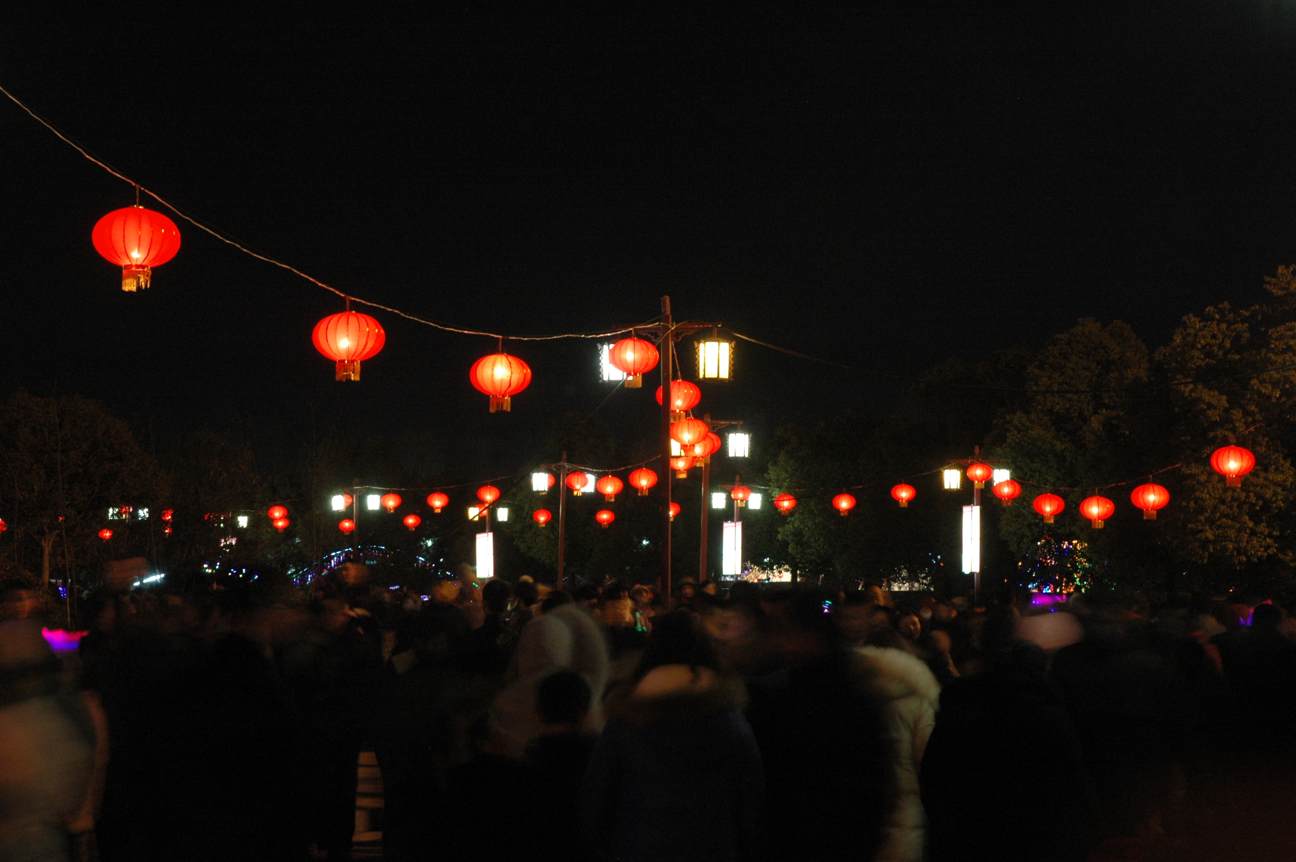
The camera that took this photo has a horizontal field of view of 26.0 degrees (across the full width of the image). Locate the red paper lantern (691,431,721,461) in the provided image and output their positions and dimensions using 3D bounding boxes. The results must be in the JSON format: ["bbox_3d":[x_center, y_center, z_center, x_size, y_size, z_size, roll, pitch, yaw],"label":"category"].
[{"bbox_3d":[1.168,0.315,56.292,0.640,0.614,0.640,0,-3,0],"label":"red paper lantern"}]

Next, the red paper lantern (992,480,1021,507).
[{"bbox_3d":[7.251,1.252,56.630,0.560,0.526,0.560,0,-4,0],"label":"red paper lantern"}]

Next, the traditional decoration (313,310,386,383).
[{"bbox_3d":[-2.293,-0.649,21.550,0.560,0.526,0.560,0,-4,0],"label":"traditional decoration"}]

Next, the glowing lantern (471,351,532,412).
[{"bbox_3d":[-1.340,-0.446,25.600,0.560,0.526,0.560,0,-4,0],"label":"glowing lantern"}]

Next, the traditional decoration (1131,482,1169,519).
[{"bbox_3d":[8.357,1.174,46.663,0.640,0.614,0.640,0,-3,0],"label":"traditional decoration"}]

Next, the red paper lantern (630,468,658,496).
[{"bbox_3d":[-0.095,1.142,62.657,0.640,0.614,0.640,0,-3,0],"label":"red paper lantern"}]

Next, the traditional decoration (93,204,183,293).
[{"bbox_3d":[-3.700,-1.322,20.311,0.640,0.614,0.640,0,-3,0],"label":"traditional decoration"}]

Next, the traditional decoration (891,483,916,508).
[{"bbox_3d":[5.863,1.487,64.380,0.560,0.526,0.560,0,-4,0],"label":"traditional decoration"}]

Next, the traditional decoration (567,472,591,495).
[{"bbox_3d":[-1.951,1.459,77.771,0.640,0.614,0.640,0,-3,0],"label":"traditional decoration"}]

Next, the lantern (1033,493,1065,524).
[{"bbox_3d":[7.274,1.407,50.870,0.560,0.526,0.560,0,-4,0],"label":"lantern"}]

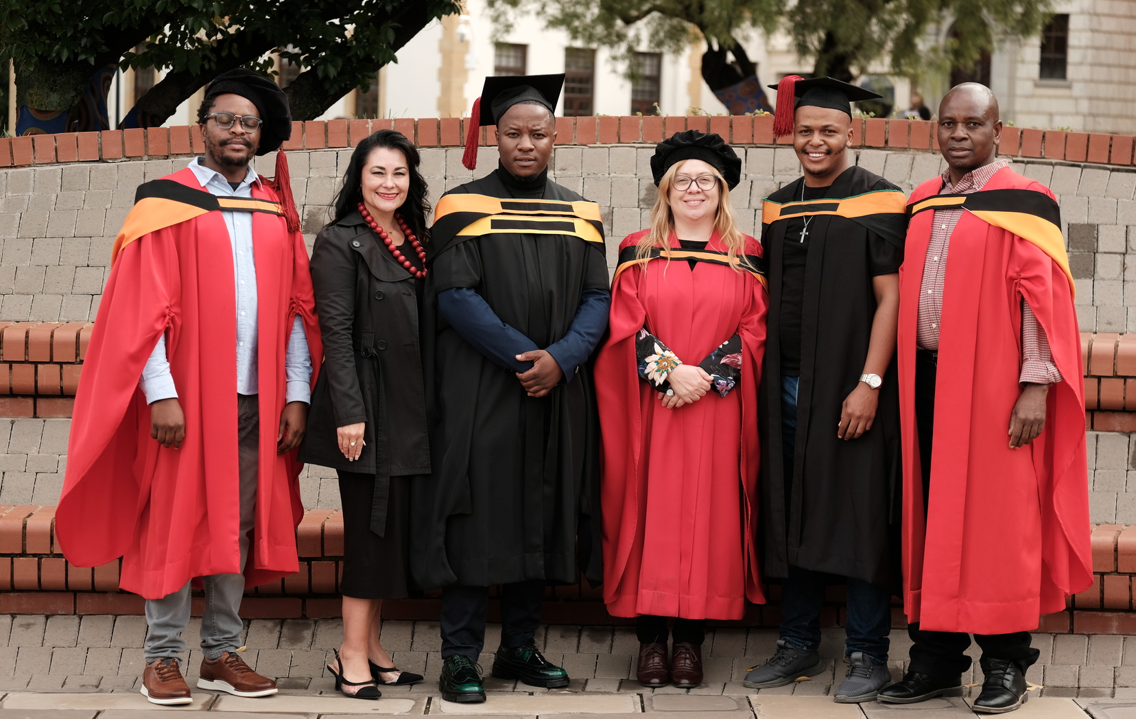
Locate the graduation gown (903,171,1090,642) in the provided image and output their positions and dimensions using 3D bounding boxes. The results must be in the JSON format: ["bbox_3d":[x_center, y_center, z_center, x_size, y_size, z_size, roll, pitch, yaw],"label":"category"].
[{"bbox_3d":[1.211,0.097,8.150,0.520,1.300,0.420,3,3,30],"label":"graduation gown"}]

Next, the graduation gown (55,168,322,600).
[{"bbox_3d":[-1.107,0.056,8.420,0.770,1.240,0.480,-1,3,-14],"label":"graduation gown"}]

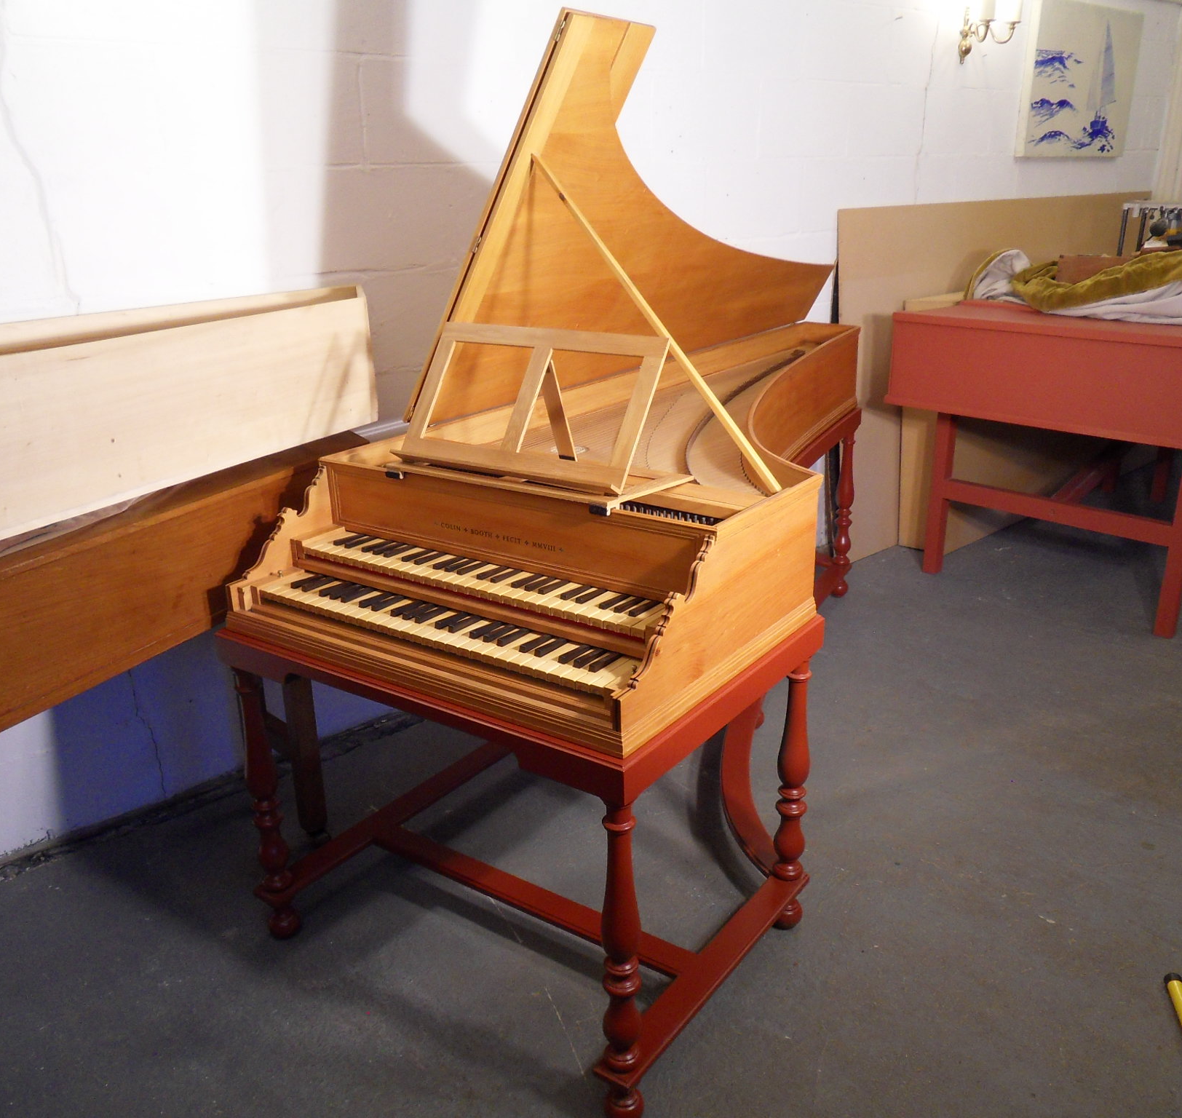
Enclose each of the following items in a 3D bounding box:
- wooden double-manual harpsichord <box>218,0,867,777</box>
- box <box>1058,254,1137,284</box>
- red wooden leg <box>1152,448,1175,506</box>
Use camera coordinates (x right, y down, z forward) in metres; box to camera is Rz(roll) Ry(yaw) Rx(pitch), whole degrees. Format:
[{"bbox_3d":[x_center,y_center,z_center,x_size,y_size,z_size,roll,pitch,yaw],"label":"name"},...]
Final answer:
[{"bbox_3d":[0.346,-0.568,2.158,0.787,0.903,2.185,12,24,34],"label":"wooden double-manual harpsichord"},{"bbox_3d":[2.014,-1.103,3.996,0.240,0.150,0.320,-18,25,-38],"label":"box"},{"bbox_3d":[2.405,-0.512,4.294,0.052,0.560,0.052,-18,25,-38],"label":"red wooden leg"}]

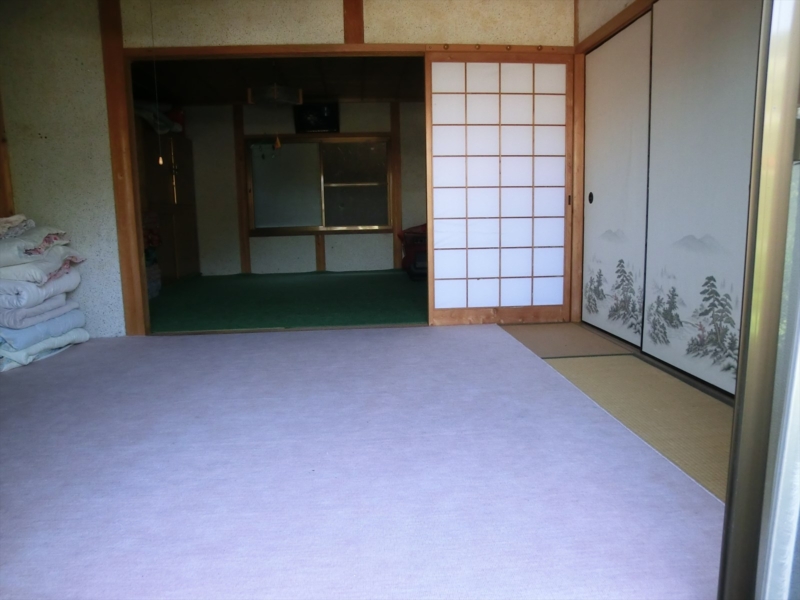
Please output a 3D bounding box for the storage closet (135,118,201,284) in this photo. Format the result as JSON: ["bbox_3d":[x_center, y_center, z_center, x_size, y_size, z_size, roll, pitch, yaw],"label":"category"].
[{"bbox_3d":[-2.870,-1.055,6.340,0.600,1.730,1.580,-2,9,-4],"label":"storage closet"}]

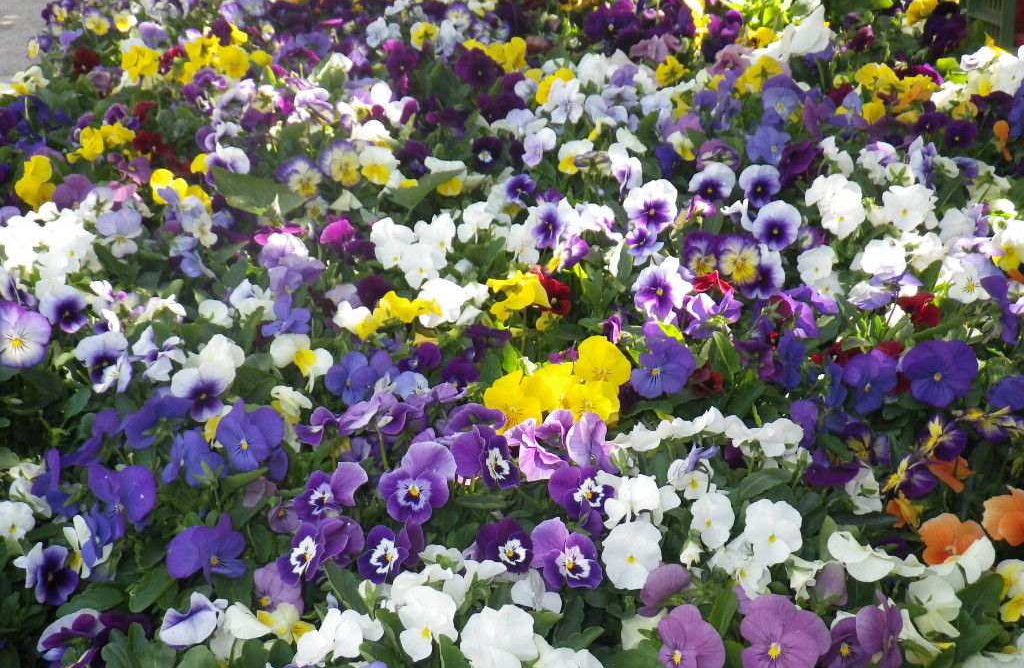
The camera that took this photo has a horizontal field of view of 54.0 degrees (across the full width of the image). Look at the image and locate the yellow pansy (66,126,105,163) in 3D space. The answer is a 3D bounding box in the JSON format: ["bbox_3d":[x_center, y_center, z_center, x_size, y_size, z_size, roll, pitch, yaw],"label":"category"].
[{"bbox_3d":[-0.499,-0.222,1.178,0.042,0.040,0.028,29,27,34],"label":"yellow pansy"}]

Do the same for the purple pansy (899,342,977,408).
[{"bbox_3d":[0.343,0.033,0.809,0.064,0.054,0.022,5,-5,15],"label":"purple pansy"}]

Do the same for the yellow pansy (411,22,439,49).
[{"bbox_3d":[-0.127,-0.433,1.460,0.042,0.041,0.020,-8,21,0],"label":"yellow pansy"}]

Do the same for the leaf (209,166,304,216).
[{"bbox_3d":[-0.301,-0.170,1.200,0.112,0.022,0.075,11,50,11],"label":"leaf"}]

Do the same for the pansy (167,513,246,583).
[{"bbox_3d":[-0.203,0.142,0.669,0.050,0.046,0.026,-19,0,-19],"label":"pansy"}]

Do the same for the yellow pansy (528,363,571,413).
[{"bbox_3d":[0.039,0.053,0.976,0.052,0.052,0.020,-9,7,-7],"label":"yellow pansy"}]

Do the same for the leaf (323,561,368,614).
[{"bbox_3d":[-0.110,0.167,0.662,0.021,0.010,0.046,-31,66,-27],"label":"leaf"}]

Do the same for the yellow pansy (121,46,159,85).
[{"bbox_3d":[-0.563,-0.407,1.520,0.055,0.030,0.056,-8,69,0],"label":"yellow pansy"}]

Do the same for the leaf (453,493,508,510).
[{"bbox_3d":[-0.028,0.149,0.894,0.050,0.012,0.023,3,37,8],"label":"leaf"}]

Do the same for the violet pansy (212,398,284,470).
[{"bbox_3d":[-0.198,0.077,0.759,0.050,0.024,0.052,6,82,6],"label":"violet pansy"}]

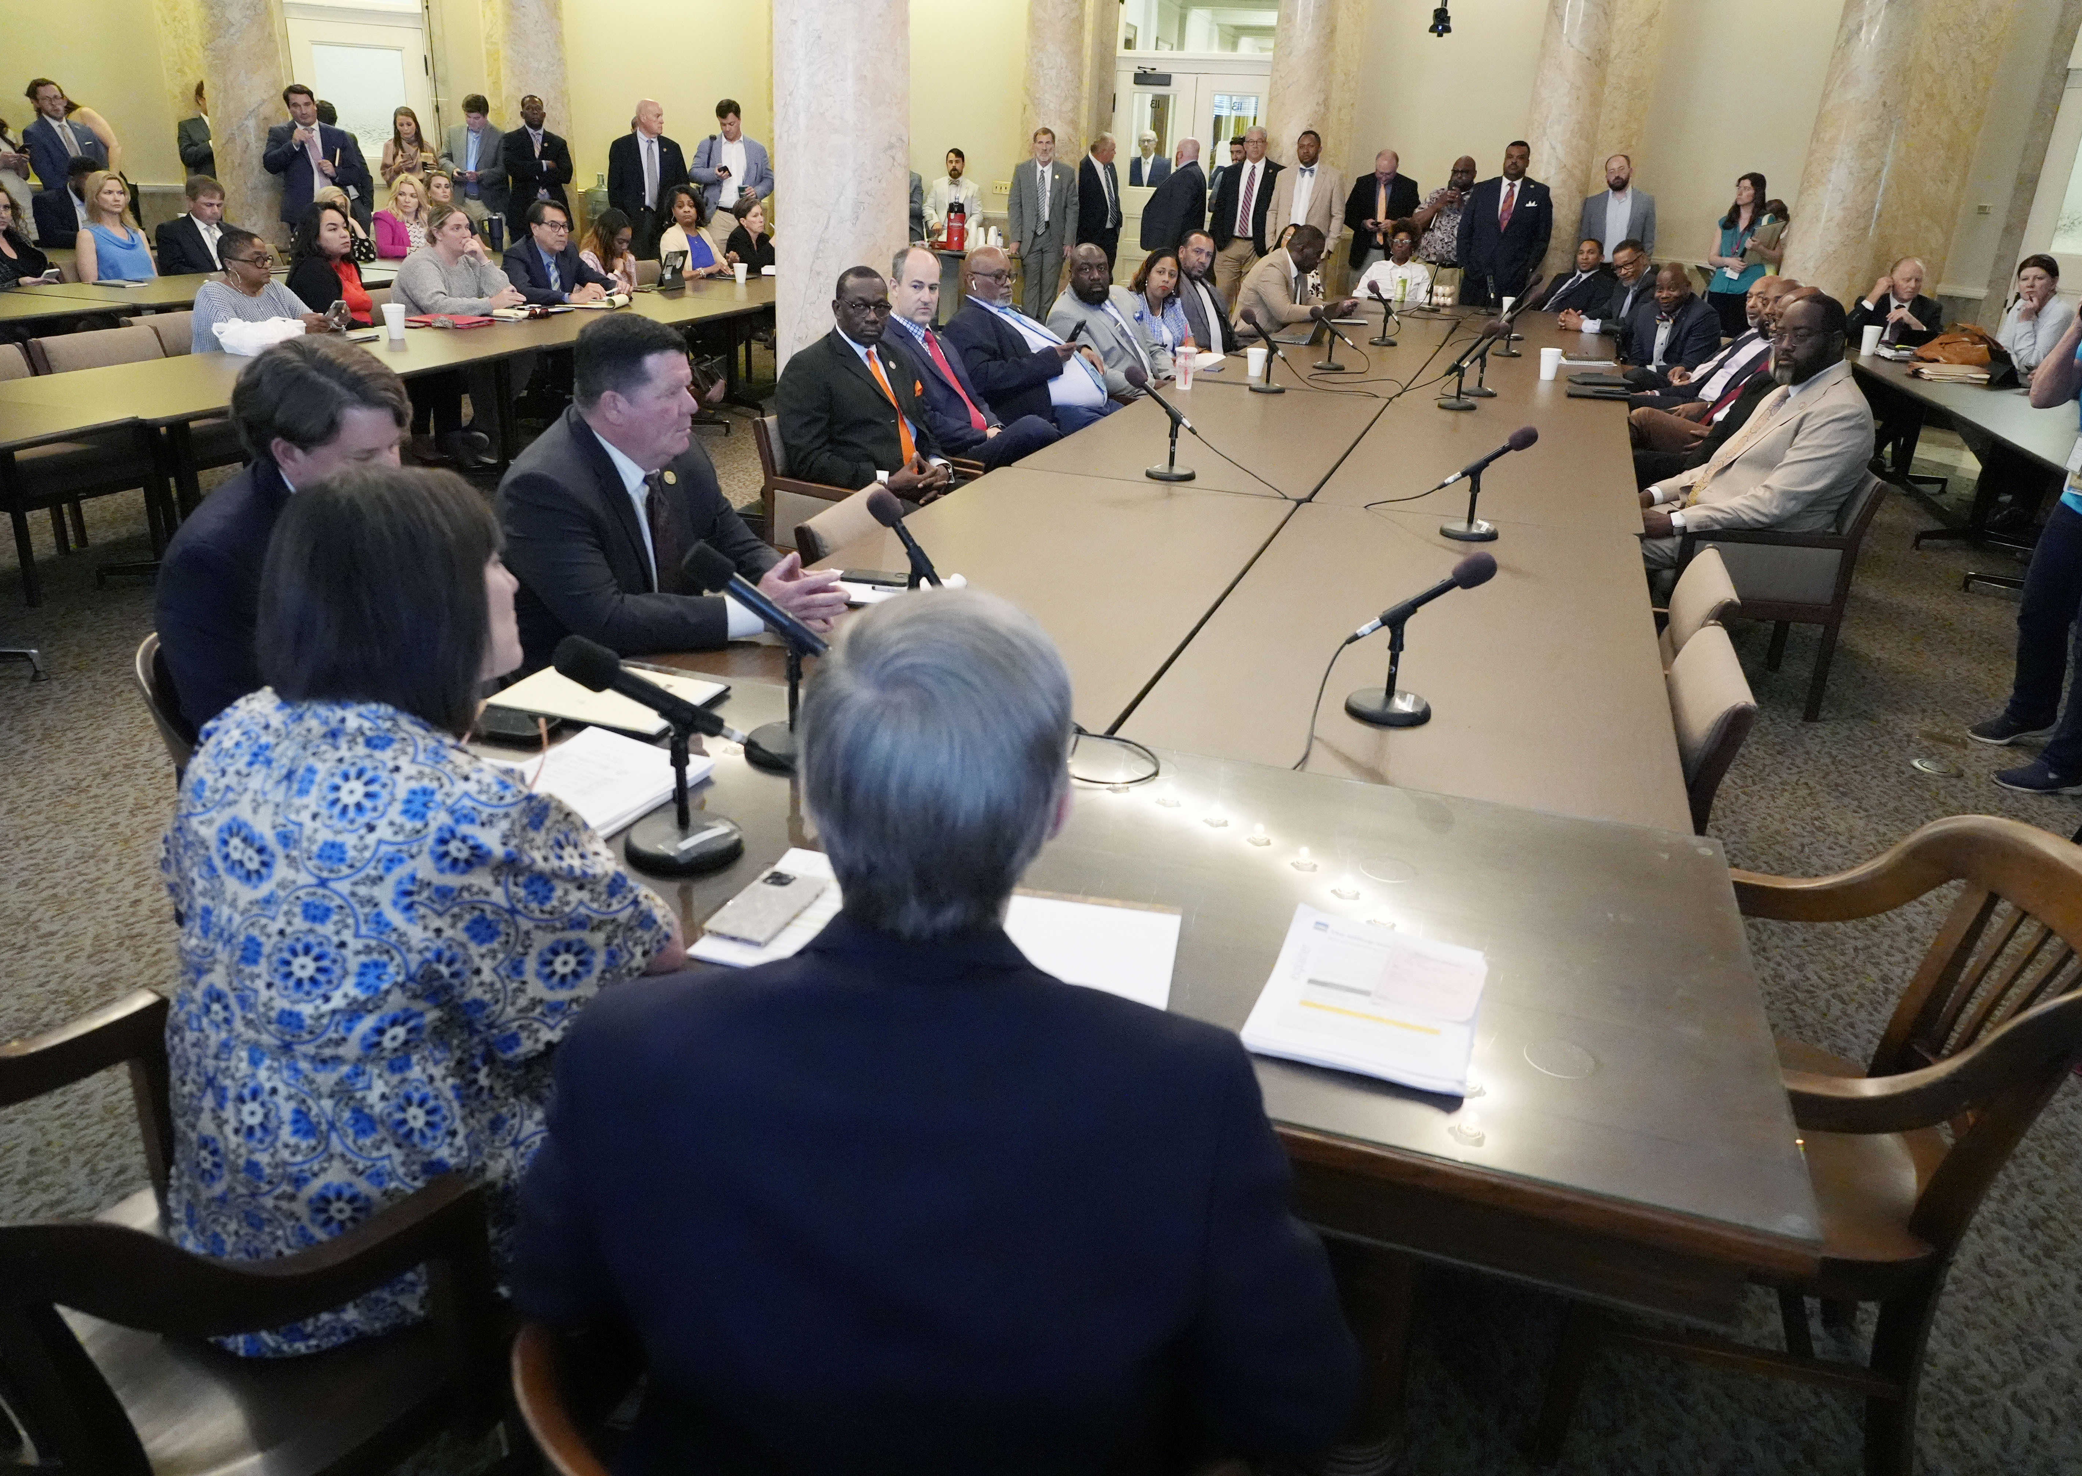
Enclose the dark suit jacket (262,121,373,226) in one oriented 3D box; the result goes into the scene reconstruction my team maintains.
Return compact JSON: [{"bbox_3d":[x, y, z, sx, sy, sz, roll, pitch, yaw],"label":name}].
[{"bbox_3d":[-4.769,-3.708,9.700,0.600,0.720,0.330,-12,25,-32],"label":"dark suit jacket"}]

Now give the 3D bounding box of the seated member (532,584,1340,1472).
[{"bbox_3d":[-0.080,0.442,1.419,0.600,1.310,0.780,4,22,3],"label":"seated member"}]

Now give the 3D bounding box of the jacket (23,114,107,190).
[{"bbox_3d":[-6.622,-3.884,10.100,0.530,0.710,0.330,-16,28,-40],"label":"jacket"}]

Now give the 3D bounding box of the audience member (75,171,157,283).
[{"bbox_3d":[-5.014,-2.513,8.366,0.800,1.301,0.480,13,23,23],"label":"audience member"}]

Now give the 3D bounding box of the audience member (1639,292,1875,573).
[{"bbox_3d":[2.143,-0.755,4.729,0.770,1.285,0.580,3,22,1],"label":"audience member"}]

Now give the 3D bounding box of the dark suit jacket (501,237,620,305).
[{"bbox_3d":[-2.575,-2.371,8.002,0.500,0.620,0.560,11,23,20],"label":"dark suit jacket"}]

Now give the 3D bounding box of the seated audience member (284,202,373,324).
[{"bbox_3d":[-3.210,-1.919,7.128,0.820,1.261,0.500,10,22,17],"label":"seated audience member"}]

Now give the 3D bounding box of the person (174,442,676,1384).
[{"bbox_3d":[-0.669,0.318,1.709,0.540,1.281,0.760,18,26,34],"label":"person"}]

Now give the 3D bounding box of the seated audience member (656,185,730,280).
[{"bbox_3d":[-2.338,-3.017,9.980,0.800,1.334,0.550,21,28,39],"label":"seated audience member"}]

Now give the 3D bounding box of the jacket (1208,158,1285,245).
[{"bbox_3d":[1.534,-3.953,11.000,0.560,0.700,0.360,5,22,5],"label":"jacket"}]

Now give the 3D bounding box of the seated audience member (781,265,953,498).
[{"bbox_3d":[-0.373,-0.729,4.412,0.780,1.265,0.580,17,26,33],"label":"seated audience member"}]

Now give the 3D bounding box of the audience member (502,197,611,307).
[{"bbox_3d":[-2.608,-2.335,8.287,0.820,1.279,0.600,11,23,21],"label":"audience member"}]

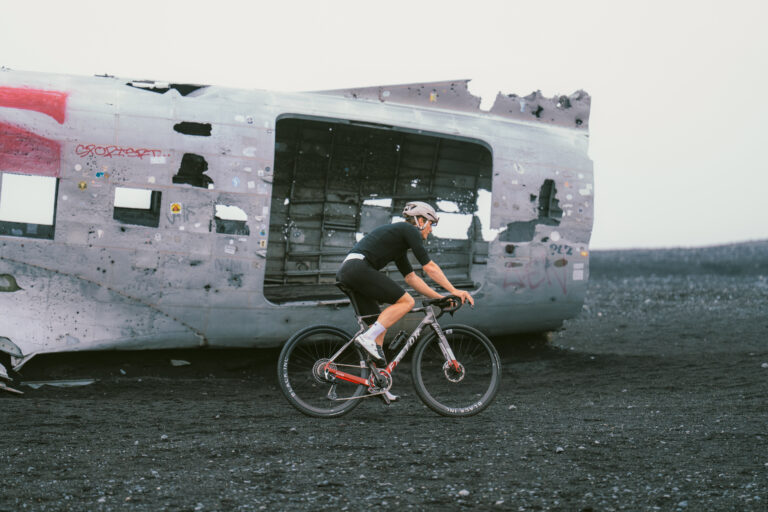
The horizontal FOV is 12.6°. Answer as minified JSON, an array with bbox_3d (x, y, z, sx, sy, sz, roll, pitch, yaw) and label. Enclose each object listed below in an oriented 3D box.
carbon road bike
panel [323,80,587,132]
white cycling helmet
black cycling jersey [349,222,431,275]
[{"bbox_3d":[0.046,0.709,26.100,1.740,1.020,0.450,0,0,-17],"label":"carbon road bike"},{"bbox_3d":[0.654,-1.466,33.200,2.660,0.450,0.150,3,0,-7],"label":"panel"},{"bbox_3d":[0.275,-0.324,26.168,0.275,0.165,0.205,10,-3,-16],"label":"white cycling helmet"},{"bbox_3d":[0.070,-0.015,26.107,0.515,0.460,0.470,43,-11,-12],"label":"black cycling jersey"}]

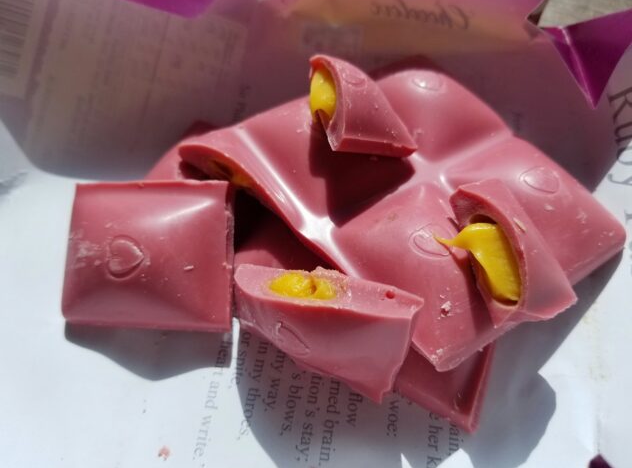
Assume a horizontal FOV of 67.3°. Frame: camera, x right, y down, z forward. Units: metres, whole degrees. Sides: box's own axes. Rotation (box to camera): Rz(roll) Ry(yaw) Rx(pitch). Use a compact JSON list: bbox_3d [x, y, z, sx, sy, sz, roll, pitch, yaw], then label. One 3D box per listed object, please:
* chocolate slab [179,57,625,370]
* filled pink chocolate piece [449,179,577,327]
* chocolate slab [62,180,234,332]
[{"bbox_3d":[0.017,-0.010,0.103,0.071,0.011,0.072,-28,60,-14],"label":"chocolate slab"},{"bbox_3d":[0.038,0.002,0.087,0.016,0.010,0.028,-16,73,-25],"label":"filled pink chocolate piece"},{"bbox_3d":[-0.035,0.004,0.098,0.036,0.010,0.029,0,84,10],"label":"chocolate slab"}]

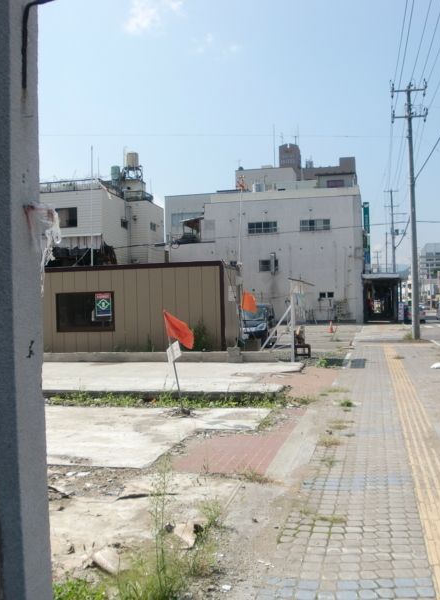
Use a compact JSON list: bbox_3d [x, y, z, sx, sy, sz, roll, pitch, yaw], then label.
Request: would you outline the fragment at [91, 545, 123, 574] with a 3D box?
[{"bbox_3d":[-0.691,1.525,3.871,0.170,0.080,0.240,-1,-1,-33],"label":"fragment"}]

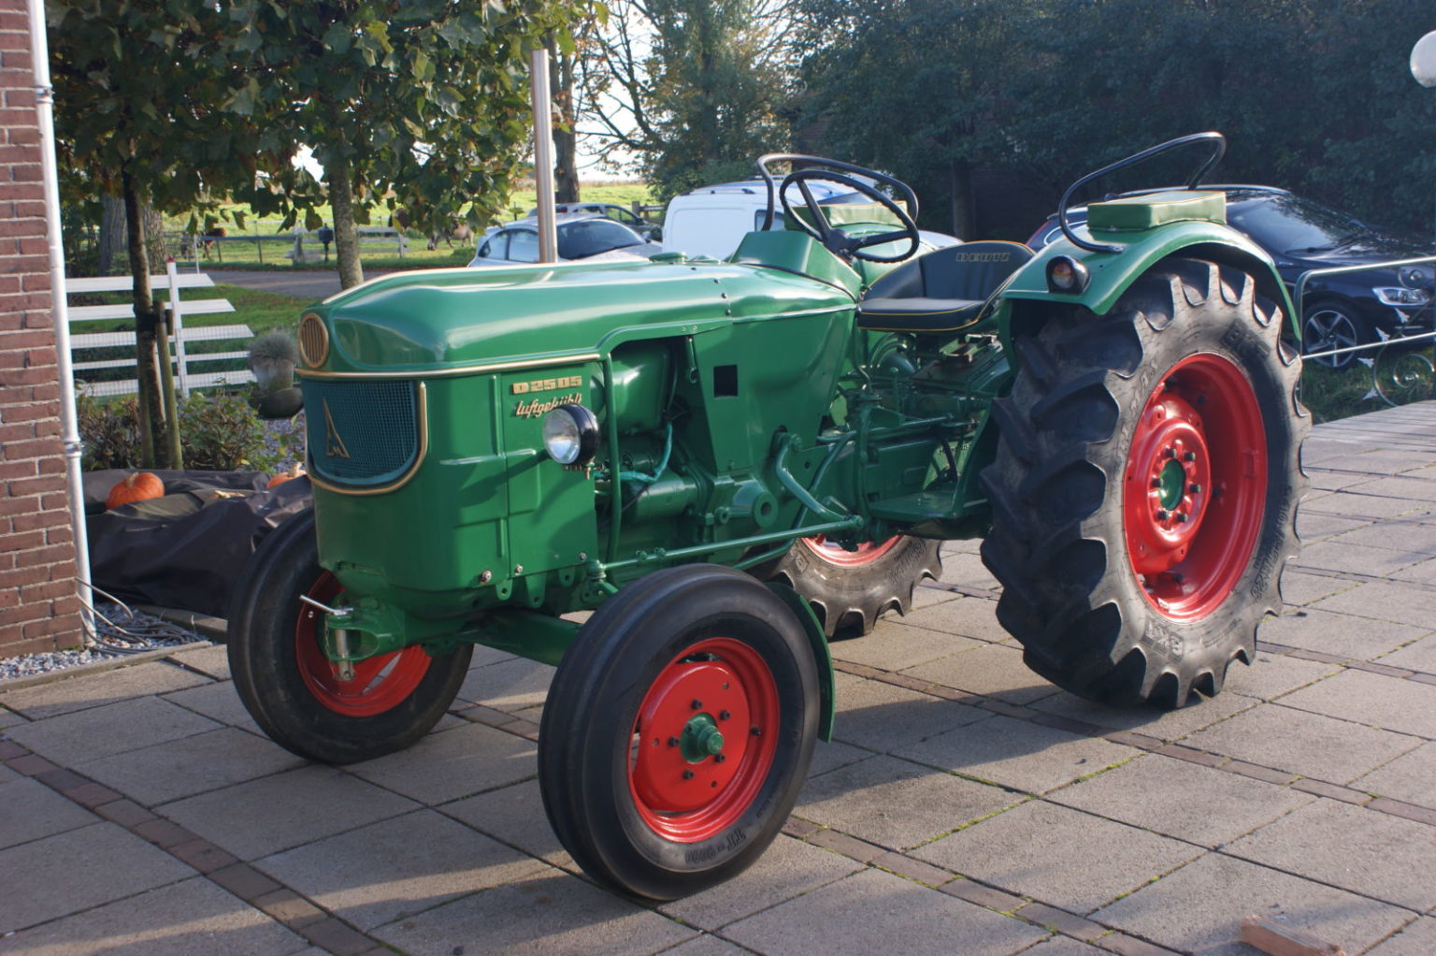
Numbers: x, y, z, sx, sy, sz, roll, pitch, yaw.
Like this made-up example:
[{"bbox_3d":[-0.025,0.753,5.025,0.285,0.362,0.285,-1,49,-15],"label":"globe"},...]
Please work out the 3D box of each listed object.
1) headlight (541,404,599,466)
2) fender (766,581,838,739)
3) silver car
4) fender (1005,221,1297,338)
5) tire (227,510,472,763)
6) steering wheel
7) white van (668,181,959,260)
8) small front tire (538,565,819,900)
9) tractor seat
[{"bbox_3d":[-0.309,-0.096,3.648,0.132,0.132,0.100,7,13,43],"label":"headlight"},{"bbox_3d":[0.123,0.402,3.771,0.250,0.430,0.180,-10,12,-42],"label":"fender"},{"bbox_3d":[-2.104,-3.461,26.500,1.670,1.460,3.950,-9,12,-38],"label":"silver car"},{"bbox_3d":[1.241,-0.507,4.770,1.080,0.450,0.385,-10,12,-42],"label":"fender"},{"bbox_3d":[-0.960,0.410,4.474,0.710,0.710,0.175,-10,12,-42],"label":"tire"},{"bbox_3d":[0.354,-0.702,4.690,0.430,0.085,0.430,8,-24,46],"label":"steering wheel"},{"bbox_3d":[1.366,-3.215,23.300,4.050,1.820,1.700,5,11,33],"label":"white van"},{"bbox_3d":[-0.070,0.534,3.581,0.710,0.710,0.175,-10,12,-42],"label":"small front tire"},{"bbox_3d":[0.722,-0.587,5.056,0.430,0.260,0.480,-10,12,-42],"label":"tractor seat"}]

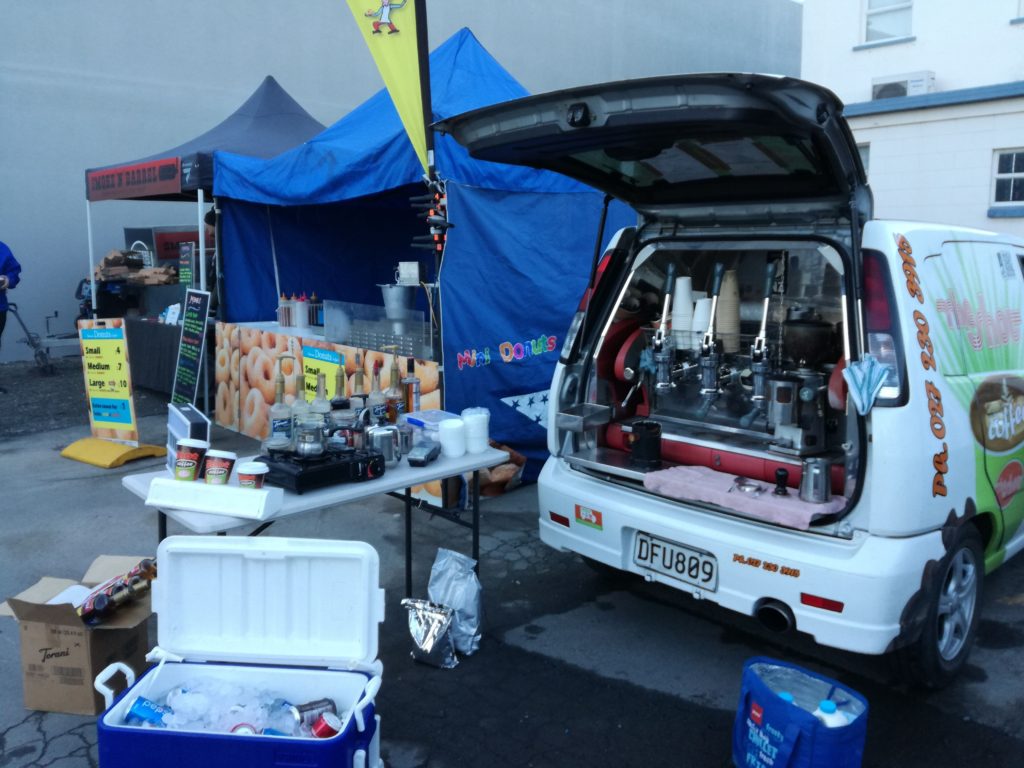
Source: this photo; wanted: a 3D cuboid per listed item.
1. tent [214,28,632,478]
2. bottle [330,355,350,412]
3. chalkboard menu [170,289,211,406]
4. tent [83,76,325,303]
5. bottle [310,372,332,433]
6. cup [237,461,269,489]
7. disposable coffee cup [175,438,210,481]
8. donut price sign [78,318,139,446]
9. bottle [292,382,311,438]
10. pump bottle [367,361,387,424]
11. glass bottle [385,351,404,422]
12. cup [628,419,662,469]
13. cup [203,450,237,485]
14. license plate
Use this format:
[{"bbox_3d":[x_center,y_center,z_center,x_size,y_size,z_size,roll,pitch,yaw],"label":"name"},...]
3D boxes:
[{"bbox_3d":[-0.327,-1.197,6.608,3.050,3.220,3.100,-8,13,-42],"label":"tent"},{"bbox_3d":[-0.690,0.063,3.213,0.080,0.370,0.080,-8,13,-42],"label":"bottle"},{"bbox_3d":[-2.866,-0.252,7.125,0.050,1.170,0.530,8,2,-44],"label":"chalkboard menu"},{"bbox_3d":[-2.748,-1.728,9.207,3.000,3.448,3.000,-8,12,-44],"label":"tent"},{"bbox_3d":[-0.751,0.103,3.167,0.079,0.305,0.079,-8,13,-42],"label":"bottle"},{"bbox_3d":[-0.754,0.292,2.312,0.094,0.107,0.094,-2,9,-18],"label":"cup"},{"bbox_3d":[-0.950,0.244,2.361,0.094,0.150,0.094,6,9,-21],"label":"disposable coffee cup"},{"bbox_3d":[-3.005,-0.010,5.950,0.585,0.937,0.040,1,9,33],"label":"donut price sign"},{"bbox_3d":[-0.816,0.116,3.103,0.079,0.300,0.079,-8,13,-42],"label":"bottle"},{"bbox_3d":[-0.515,0.069,3.055,0.077,0.325,0.077,-4,10,-28],"label":"pump bottle"},{"bbox_3d":[-0.494,0.029,3.393,0.082,0.380,0.082,0,9,0],"label":"glass bottle"},{"bbox_3d":[0.571,0.244,3.349,0.122,0.150,0.122,0,9,0],"label":"cup"},{"bbox_3d":[-0.910,0.272,2.480,0.092,0.122,0.092,7,9,-6],"label":"cup"},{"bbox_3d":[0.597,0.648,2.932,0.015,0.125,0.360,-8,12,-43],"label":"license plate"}]

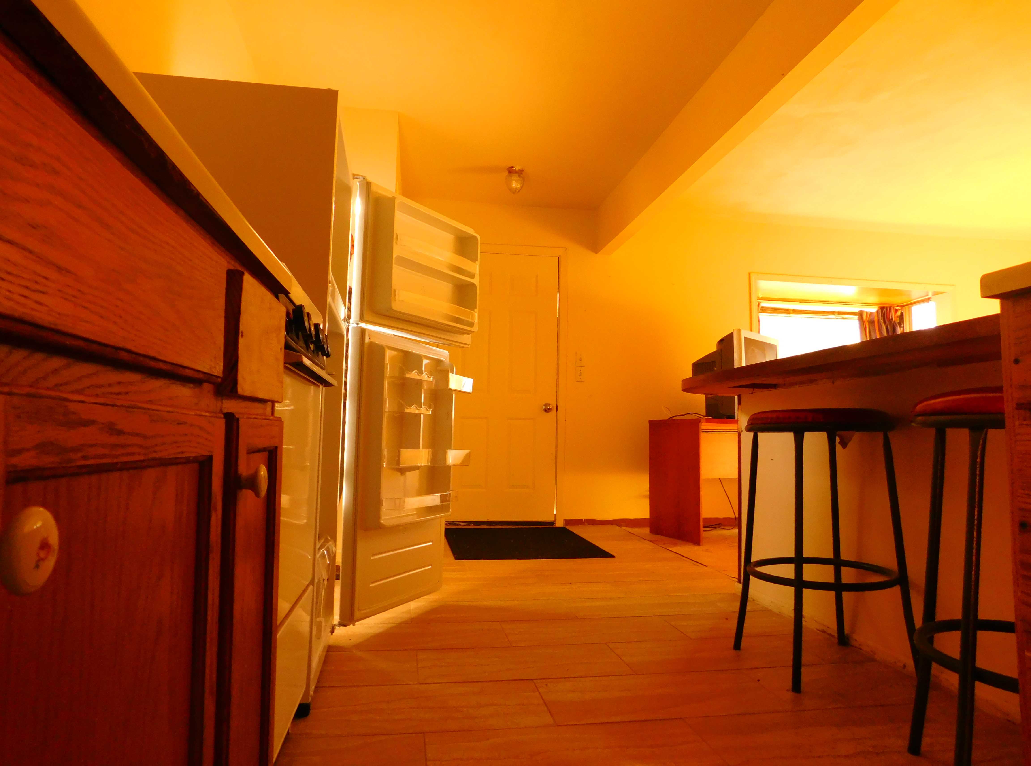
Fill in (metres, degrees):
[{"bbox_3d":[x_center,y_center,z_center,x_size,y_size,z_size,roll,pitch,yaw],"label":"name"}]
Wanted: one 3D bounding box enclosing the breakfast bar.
[{"bbox_3d":[1.097,0.392,2.162,0.640,0.907,2.059,1,-5,-9],"label":"breakfast bar"}]

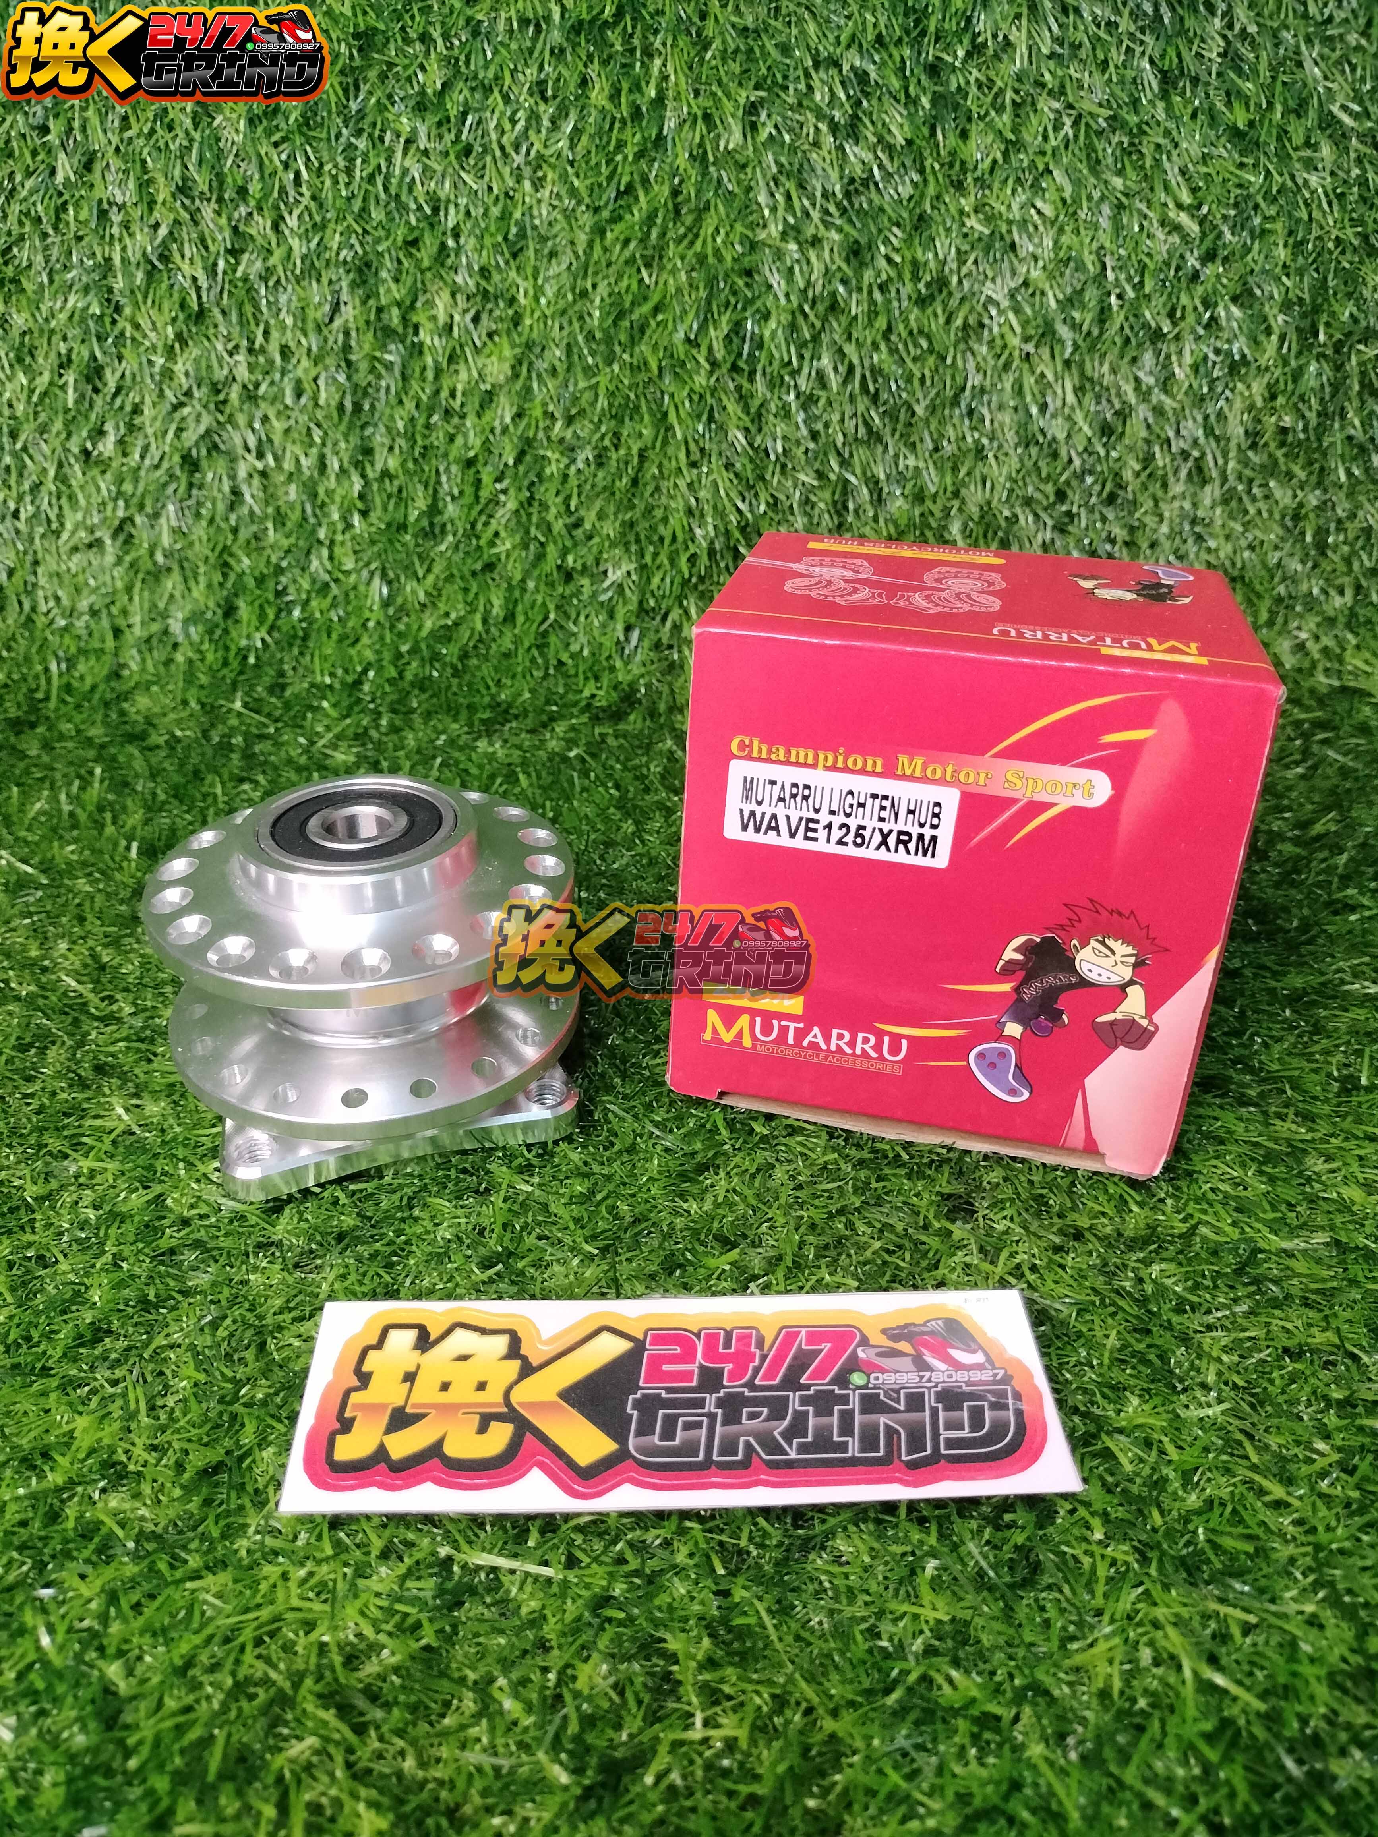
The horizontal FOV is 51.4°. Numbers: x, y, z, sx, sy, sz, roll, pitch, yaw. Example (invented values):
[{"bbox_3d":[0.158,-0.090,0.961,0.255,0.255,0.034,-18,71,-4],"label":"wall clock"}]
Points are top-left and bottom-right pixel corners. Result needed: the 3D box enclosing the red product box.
[{"bbox_3d":[0.055,-0.019,0.301,0.099,0.099,0.080,8,28,9],"label":"red product box"}]

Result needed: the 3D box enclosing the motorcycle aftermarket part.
[{"bbox_3d":[-0.063,0.007,0.290,0.083,0.060,0.083,-9,32,-15],"label":"motorcycle aftermarket part"}]

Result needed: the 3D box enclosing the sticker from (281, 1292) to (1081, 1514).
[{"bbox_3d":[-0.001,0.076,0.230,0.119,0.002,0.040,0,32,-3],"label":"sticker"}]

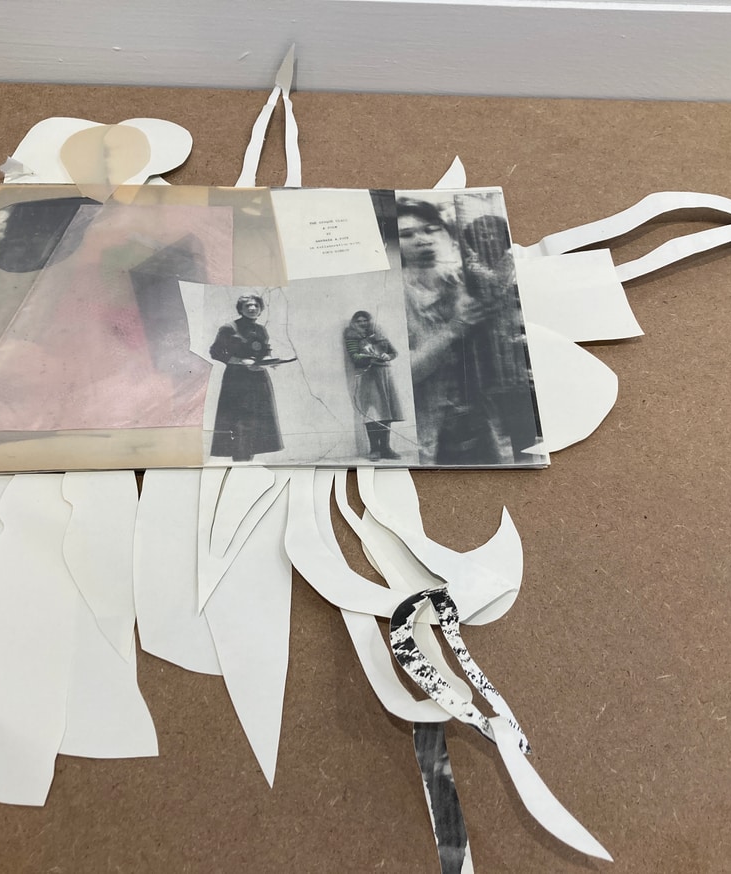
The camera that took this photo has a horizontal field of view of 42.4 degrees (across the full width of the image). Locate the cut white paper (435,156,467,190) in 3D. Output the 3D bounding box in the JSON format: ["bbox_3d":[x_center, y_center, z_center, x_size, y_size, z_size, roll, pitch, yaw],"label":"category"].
[{"bbox_3d":[0.057,-0.180,0.641,0.023,0.004,0.033,0,57,-3],"label":"cut white paper"}]

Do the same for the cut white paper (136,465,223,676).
[{"bbox_3d":[-0.095,0.066,0.476,0.045,0.004,0.115,-3,58,-5],"label":"cut white paper"}]

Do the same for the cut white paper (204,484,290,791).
[{"bbox_3d":[-0.059,0.089,0.463,0.042,0.004,0.159,0,57,-3],"label":"cut white paper"}]

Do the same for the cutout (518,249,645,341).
[{"bbox_3d":[0.129,-0.087,0.584,0.066,0.006,0.074,-4,58,-5],"label":"cutout"}]

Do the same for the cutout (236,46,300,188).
[{"bbox_3d":[-0.066,-0.219,0.641,0.044,0.036,0.107,-1,57,-3],"label":"cutout"}]

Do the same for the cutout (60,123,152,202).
[{"bbox_3d":[-0.175,-0.183,0.630,0.060,0.005,0.077,0,57,-3],"label":"cutout"}]

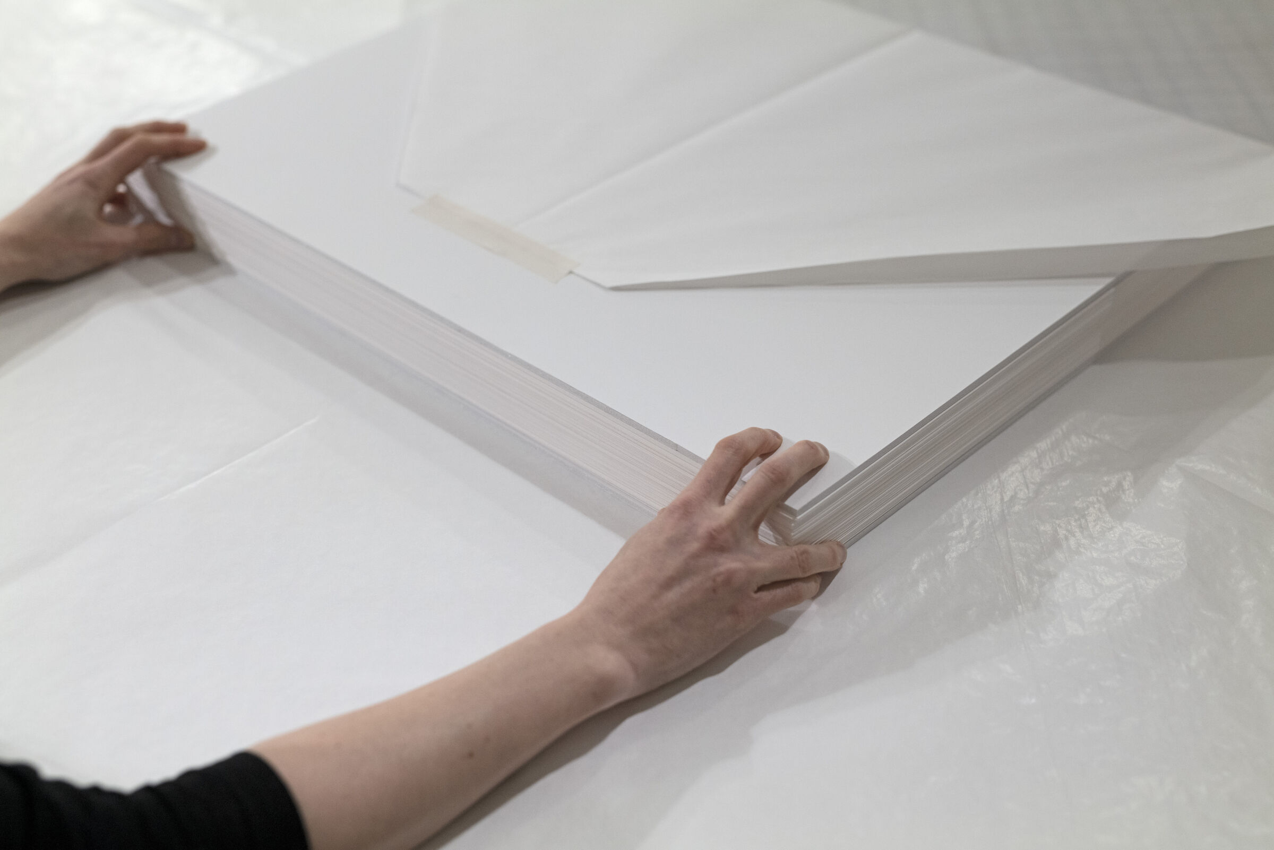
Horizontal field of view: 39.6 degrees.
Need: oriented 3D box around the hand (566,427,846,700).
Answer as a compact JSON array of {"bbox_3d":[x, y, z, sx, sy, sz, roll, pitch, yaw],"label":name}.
[{"bbox_3d":[0.037,0.063,0.908,0.086,0.080,0.181,28,47,36],"label":"hand"}]

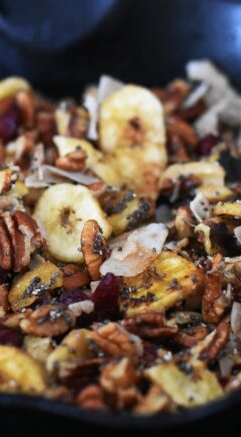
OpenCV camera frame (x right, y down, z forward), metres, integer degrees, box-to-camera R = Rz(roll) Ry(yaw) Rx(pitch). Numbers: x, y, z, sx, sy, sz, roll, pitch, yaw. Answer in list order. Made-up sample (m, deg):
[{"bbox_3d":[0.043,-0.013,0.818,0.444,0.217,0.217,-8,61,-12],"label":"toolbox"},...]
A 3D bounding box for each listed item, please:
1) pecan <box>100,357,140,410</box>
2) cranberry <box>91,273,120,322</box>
[{"bbox_3d":[0.000,0.052,0.431,0.013,0.013,0.012,0,31,0],"label":"pecan"},{"bbox_3d":[-0.005,0.026,0.445,0.009,0.016,0.009,7,7,-5],"label":"cranberry"}]

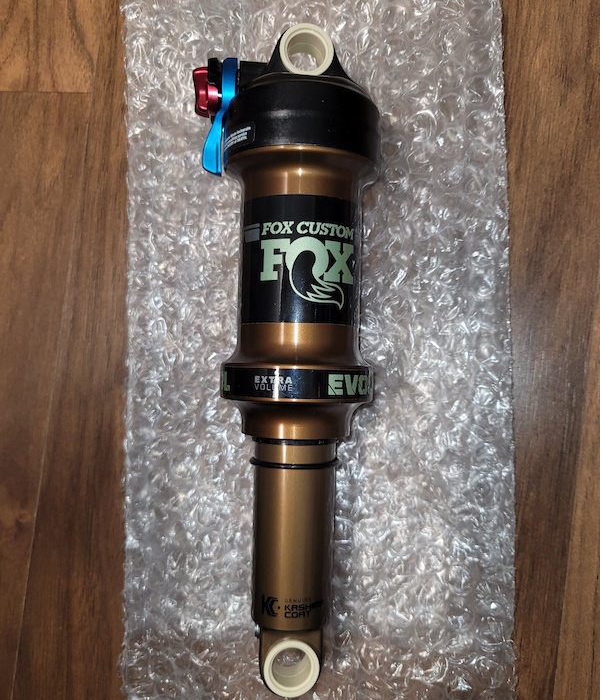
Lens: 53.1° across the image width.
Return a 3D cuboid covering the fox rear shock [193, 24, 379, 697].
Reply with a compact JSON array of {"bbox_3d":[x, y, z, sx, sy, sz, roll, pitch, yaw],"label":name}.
[{"bbox_3d":[-0.006,0.002,0.221,0.068,0.057,0.243,2,88,-5],"label":"fox rear shock"}]

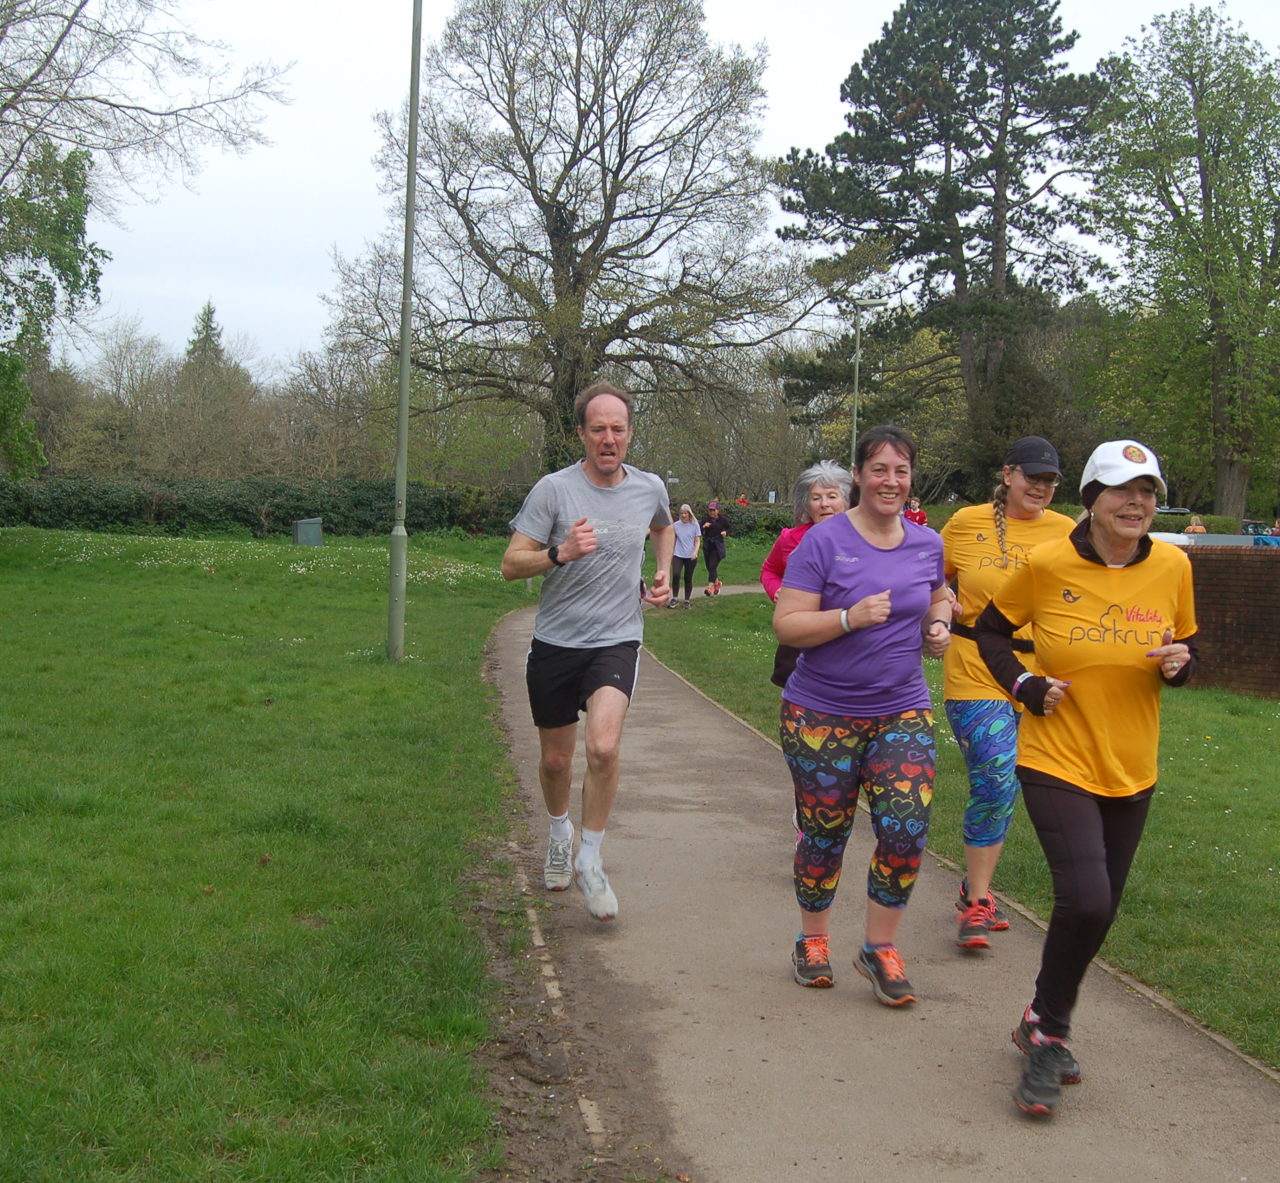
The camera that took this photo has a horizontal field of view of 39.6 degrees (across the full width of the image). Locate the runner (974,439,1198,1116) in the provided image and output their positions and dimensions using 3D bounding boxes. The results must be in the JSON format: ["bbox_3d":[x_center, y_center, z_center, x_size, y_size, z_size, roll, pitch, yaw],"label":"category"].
[{"bbox_3d":[1.105,0.437,4.380,0.550,1.620,0.580,2,1,-10],"label":"runner"}]

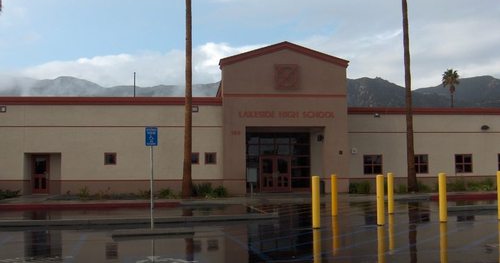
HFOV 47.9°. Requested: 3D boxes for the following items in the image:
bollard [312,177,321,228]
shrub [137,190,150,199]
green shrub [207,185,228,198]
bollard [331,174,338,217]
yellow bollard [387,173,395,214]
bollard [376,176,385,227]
[{"bbox_3d":[1.552,1.654,13.113,0.170,1.210,0.170,-1,-4,0],"label":"bollard"},{"bbox_3d":[-5.332,3.154,28.200,0.700,0.420,0.600,-1,-4,0],"label":"shrub"},{"bbox_3d":[-1.662,3.068,28.800,1.100,0.700,0.900,-1,-4,0],"label":"green shrub"},{"bbox_3d":[2.510,1.899,16.713,0.170,1.210,0.170,-1,-4,0],"label":"bollard"},{"bbox_3d":[4.209,1.860,16.874,0.170,1.210,0.170,-1,-4,0],"label":"yellow bollard"},{"bbox_3d":[3.151,1.664,13.577,0.170,1.210,0.170,-1,-4,0],"label":"bollard"}]

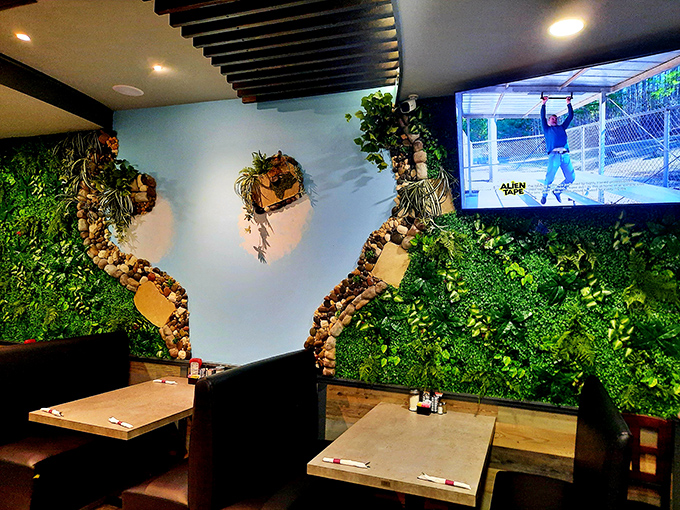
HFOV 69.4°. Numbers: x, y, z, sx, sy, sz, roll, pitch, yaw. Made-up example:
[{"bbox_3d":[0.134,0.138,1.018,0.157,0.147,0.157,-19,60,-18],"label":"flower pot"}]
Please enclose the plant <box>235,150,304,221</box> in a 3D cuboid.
[{"bbox_3d":[-0.530,-0.516,3.721,0.440,0.475,0.280,1,-2,21],"label":"plant"}]

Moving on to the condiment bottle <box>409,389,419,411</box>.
[{"bbox_3d":[0.493,0.960,3.252,0.062,0.138,0.062,1,-2,21],"label":"condiment bottle"}]

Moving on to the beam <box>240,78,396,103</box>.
[{"bbox_3d":[-0.173,-1.230,3.623,1.225,0.100,0.045,1,-2,21],"label":"beam"}]

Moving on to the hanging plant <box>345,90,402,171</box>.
[{"bbox_3d":[0.237,-0.857,3.410,0.340,0.470,0.300,1,-2,21],"label":"hanging plant"}]

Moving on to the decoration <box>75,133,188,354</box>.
[{"bbox_3d":[-1.811,-0.136,4.244,1.250,1.940,0.190,1,-2,21],"label":"decoration"}]

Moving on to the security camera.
[{"bbox_3d":[0.474,-1.026,3.349,0.085,0.135,0.160,1,-3,33],"label":"security camera"}]

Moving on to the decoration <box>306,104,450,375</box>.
[{"bbox_3d":[0.255,-0.088,3.475,0.980,1.920,0.150,1,-2,21],"label":"decoration"}]

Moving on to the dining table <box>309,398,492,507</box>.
[{"bbox_3d":[0.413,1.385,2.696,0.760,0.760,1.225,1,-2,21],"label":"dining table"}]

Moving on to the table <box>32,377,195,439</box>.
[{"bbox_3d":[-1.270,1.346,3.318,0.755,0.760,1.220,1,-2,21],"label":"table"}]

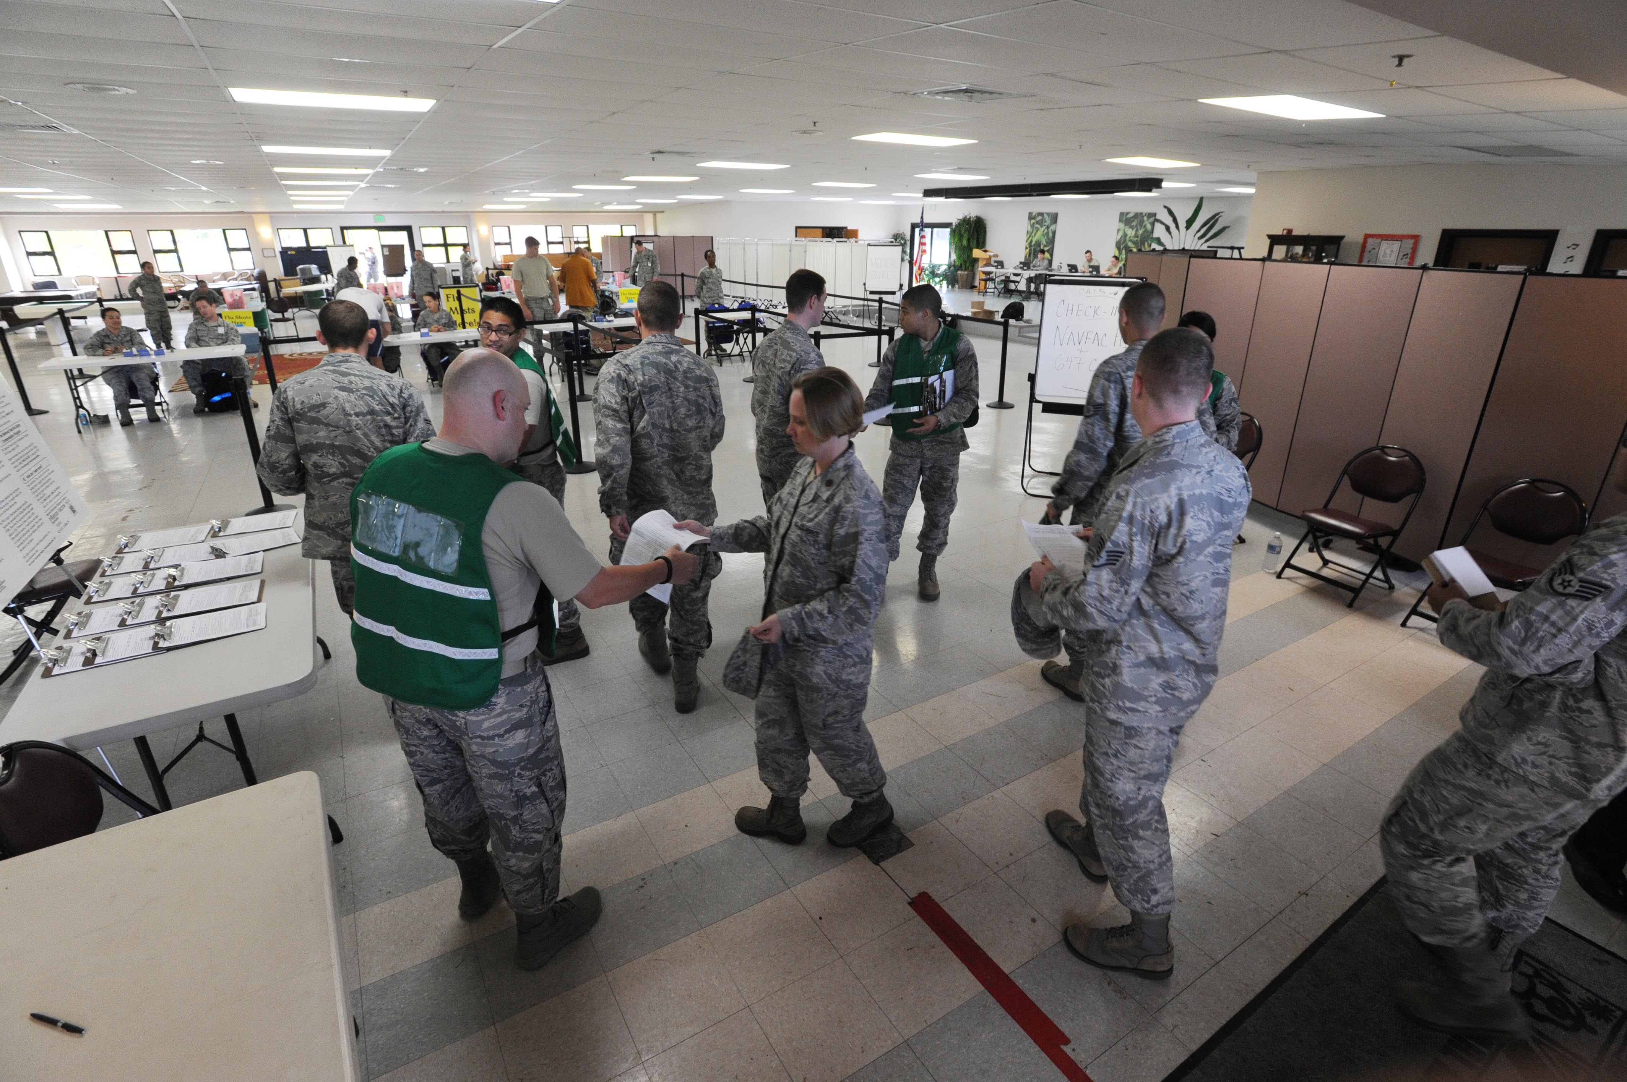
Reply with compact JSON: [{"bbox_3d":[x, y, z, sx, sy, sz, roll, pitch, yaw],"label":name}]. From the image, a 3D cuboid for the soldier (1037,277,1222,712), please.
[{"bbox_3d":[1.254,-0.165,3.278,0.540,1.800,0.470,-8,23,-18],"label":"soldier"}]

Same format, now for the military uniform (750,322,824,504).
[{"bbox_3d":[-0.101,-0.314,3.854,0.500,1.450,0.380,18,28,38],"label":"military uniform"}]

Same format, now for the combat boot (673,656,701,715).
[{"bbox_3d":[-0.580,0.605,3.504,0.110,0.210,0.290,-2,22,-6],"label":"combat boot"}]

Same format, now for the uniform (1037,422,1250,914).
[{"bbox_3d":[0.871,0.363,2.135,0.520,1.420,0.480,-8,24,-20],"label":"uniform"}]

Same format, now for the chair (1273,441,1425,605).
[{"bbox_3d":[3.168,-0.130,4.500,0.500,0.835,0.460,-11,24,-26],"label":"chair"}]

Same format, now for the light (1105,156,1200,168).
[{"bbox_3d":[4.473,-4.984,10.100,1.220,0.070,0.610,-13,25,-29],"label":"light"}]

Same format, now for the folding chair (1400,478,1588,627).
[{"bbox_3d":[3.491,0.099,3.918,0.500,0.835,0.460,-12,24,-27],"label":"folding chair"}]

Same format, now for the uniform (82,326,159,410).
[{"bbox_3d":[-7.666,-1.966,8.544,0.600,0.880,0.620,-14,26,-32],"label":"uniform"}]

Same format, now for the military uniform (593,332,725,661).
[{"bbox_3d":[-0.638,-0.144,3.289,0.570,1.430,0.430,-4,22,-10],"label":"military uniform"}]

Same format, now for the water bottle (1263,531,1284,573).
[{"bbox_3d":[2.876,0.076,4.782,0.068,0.240,0.068,0,22,0],"label":"water bottle"}]

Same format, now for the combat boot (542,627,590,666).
[{"bbox_3d":[-1.260,0.494,3.788,0.290,0.210,0.110,-10,24,-23],"label":"combat boot"}]

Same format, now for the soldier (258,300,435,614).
[{"bbox_3d":[-1.682,-0.049,3.037,0.570,1.750,0.400,-11,25,-26],"label":"soldier"}]

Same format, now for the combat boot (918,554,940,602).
[{"bbox_3d":[0.683,0.192,4.501,0.112,0.220,0.295,0,22,0],"label":"combat boot"}]

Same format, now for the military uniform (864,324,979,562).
[{"bbox_3d":[0.602,-0.514,4.247,0.570,1.350,0.430,7,23,16],"label":"military uniform"}]

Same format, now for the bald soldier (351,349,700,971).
[{"bbox_3d":[-0.719,0.324,2.149,0.560,1.730,0.740,14,26,31],"label":"bald soldier"}]

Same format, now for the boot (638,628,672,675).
[{"bbox_3d":[-0.805,0.487,3.804,0.110,0.210,0.290,-11,24,-26],"label":"boot"}]

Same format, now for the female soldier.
[{"bbox_3d":[-0.050,0.246,2.463,0.640,1.640,0.520,-5,22,-11],"label":"female soldier"}]

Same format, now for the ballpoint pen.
[{"bbox_3d":[-1.261,0.807,1.281,0.132,0.012,0.012,6,23,14],"label":"ballpoint pen"}]

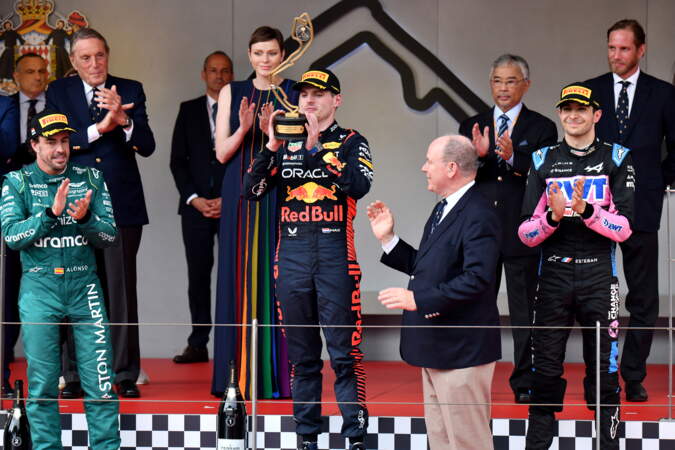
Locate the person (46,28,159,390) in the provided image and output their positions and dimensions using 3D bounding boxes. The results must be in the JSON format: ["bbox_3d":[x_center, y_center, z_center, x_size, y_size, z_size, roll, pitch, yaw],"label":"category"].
[{"bbox_3d":[-1.183,-0.062,19.700,0.550,1.861,0.460,0,1,-1],"label":"person"}]

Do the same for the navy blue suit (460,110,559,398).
[{"bbox_3d":[0.840,0.128,19.400,0.490,1.444,0.420,0,1,14],"label":"navy blue suit"}]

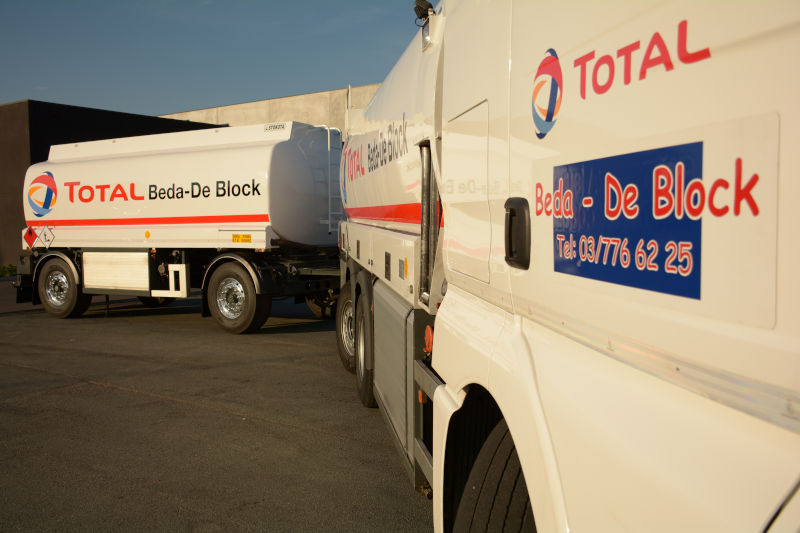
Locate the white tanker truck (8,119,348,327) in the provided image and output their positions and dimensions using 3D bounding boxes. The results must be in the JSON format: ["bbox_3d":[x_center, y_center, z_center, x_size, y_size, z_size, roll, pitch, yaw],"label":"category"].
[{"bbox_3d":[-3.605,-0.694,12.880,6.800,3.130,2.500,1,5,30],"label":"white tanker truck"}]

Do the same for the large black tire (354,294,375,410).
[{"bbox_3d":[-0.235,0.729,6.759,0.320,1.050,1.040,-2,4,-8],"label":"large black tire"}]

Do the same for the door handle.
[{"bbox_3d":[0.305,-0.085,1.910,0.045,0.188,0.115,-2,4,-9],"label":"door handle"}]

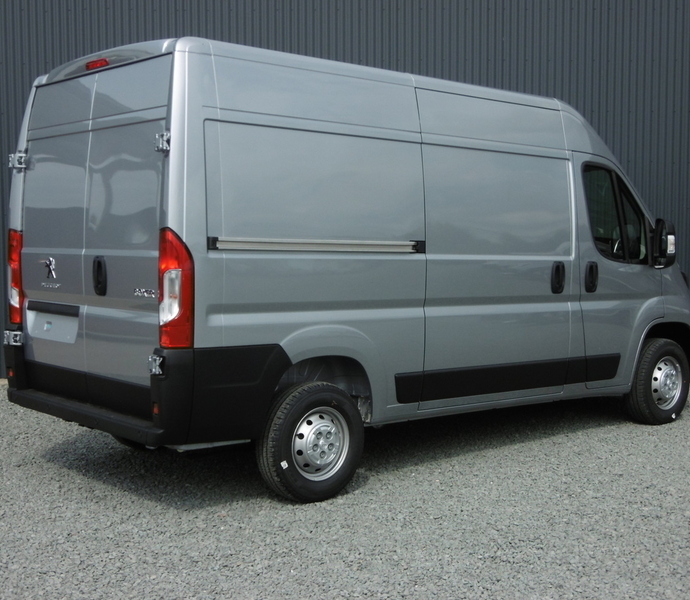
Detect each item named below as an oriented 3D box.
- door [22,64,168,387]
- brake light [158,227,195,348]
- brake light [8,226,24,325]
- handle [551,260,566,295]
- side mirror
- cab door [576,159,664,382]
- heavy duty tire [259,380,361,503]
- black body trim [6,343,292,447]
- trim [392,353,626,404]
[{"bbox_3d":[-1.438,-0.378,5.606,0.150,1.815,1.680,-2,4,-40],"label":"door"},{"bbox_3d":[-0.836,-0.055,4.918,0.140,0.600,0.150,-2,4,-40],"label":"brake light"},{"bbox_3d":[-2.041,-0.147,6.331,0.140,0.600,0.150,-2,4,-40],"label":"brake light"},{"bbox_3d":[1.452,-0.152,6.737,0.115,0.219,0.050,-2,4,-40],"label":"handle"},{"bbox_3d":[2.333,-0.415,7.301,0.140,0.365,0.200,-2,4,-40],"label":"side mirror"},{"bbox_3d":[1.982,-0.218,7.304,1.060,1.680,0.210,-2,4,-40],"label":"cab door"},{"bbox_3d":[-0.192,0.794,5.588,0.684,0.684,0.220,-2,4,-40],"label":"heavy duty tire"},{"bbox_3d":[-1.250,0.430,5.819,0.795,0.505,2.000,-2,4,-40],"label":"black body trim"},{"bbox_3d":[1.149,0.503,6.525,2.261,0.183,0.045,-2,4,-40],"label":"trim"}]

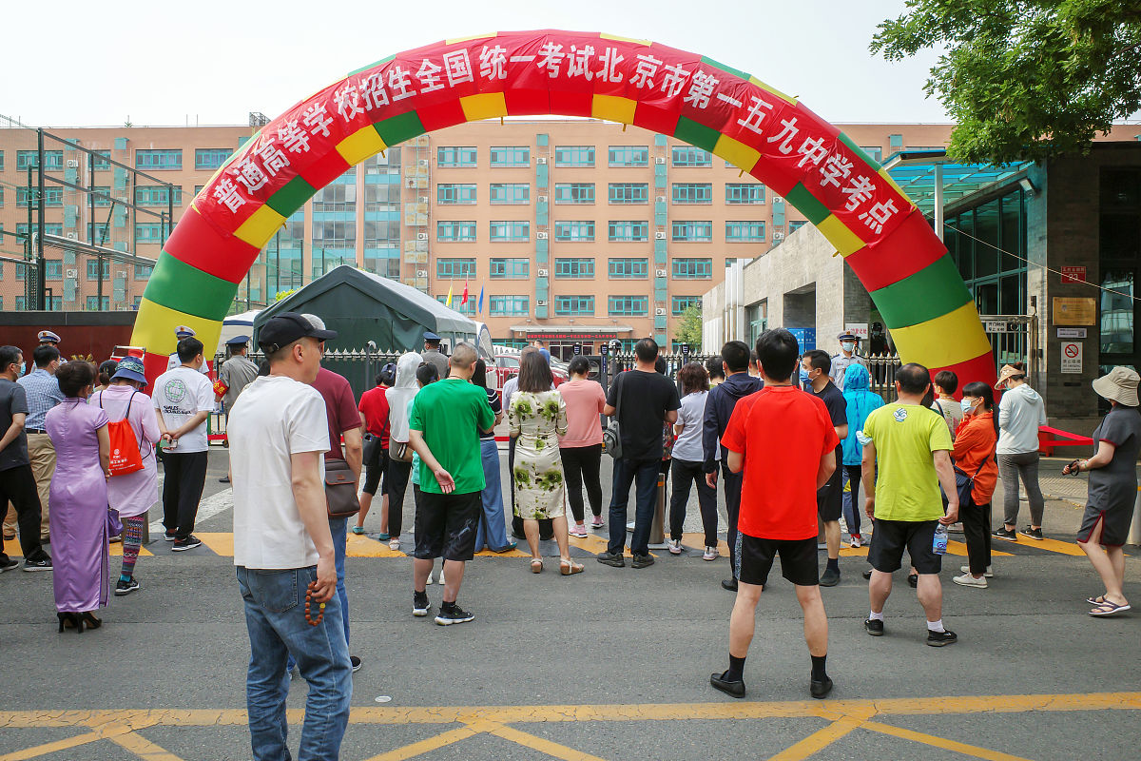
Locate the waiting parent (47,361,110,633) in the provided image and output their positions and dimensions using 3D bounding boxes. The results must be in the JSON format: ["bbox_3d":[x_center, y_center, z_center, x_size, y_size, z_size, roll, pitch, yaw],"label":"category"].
[{"bbox_3d":[-2.936,0.674,5.260,0.410,1.580,0.320,0,2,5],"label":"waiting parent"}]

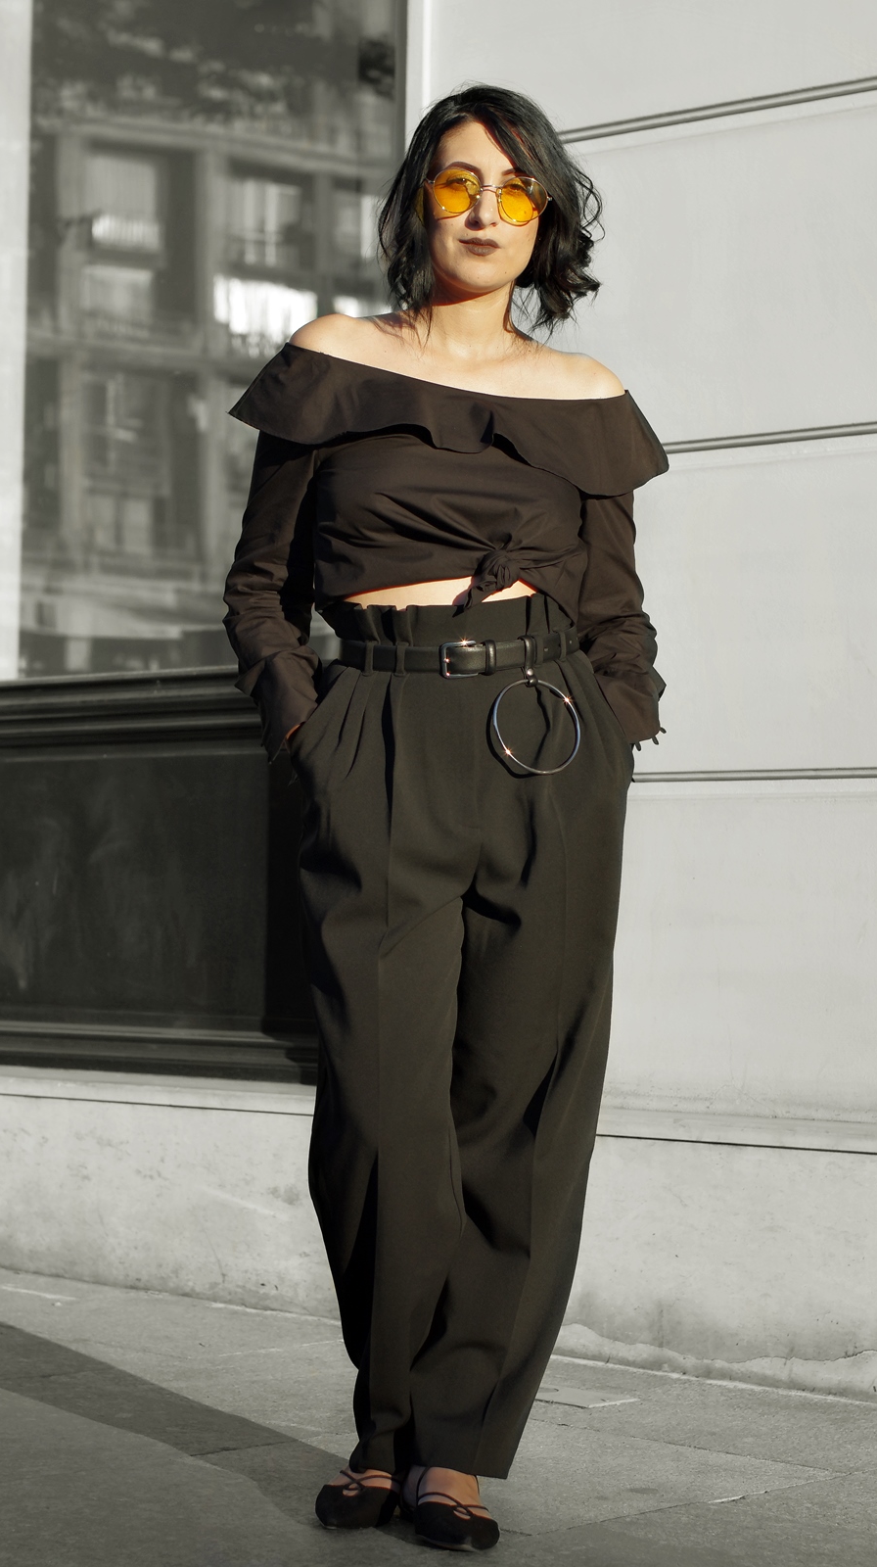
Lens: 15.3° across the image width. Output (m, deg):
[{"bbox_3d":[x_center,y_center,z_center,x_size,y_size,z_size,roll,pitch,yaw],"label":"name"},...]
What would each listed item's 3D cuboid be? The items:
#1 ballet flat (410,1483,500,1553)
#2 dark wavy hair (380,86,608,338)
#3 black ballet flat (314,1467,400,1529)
[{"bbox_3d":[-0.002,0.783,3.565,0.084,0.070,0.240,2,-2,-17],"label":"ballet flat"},{"bbox_3d":[0.059,-0.645,3.673,0.245,0.265,0.230,5,-2,0],"label":"dark wavy hair"},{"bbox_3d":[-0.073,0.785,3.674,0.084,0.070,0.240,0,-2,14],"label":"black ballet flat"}]

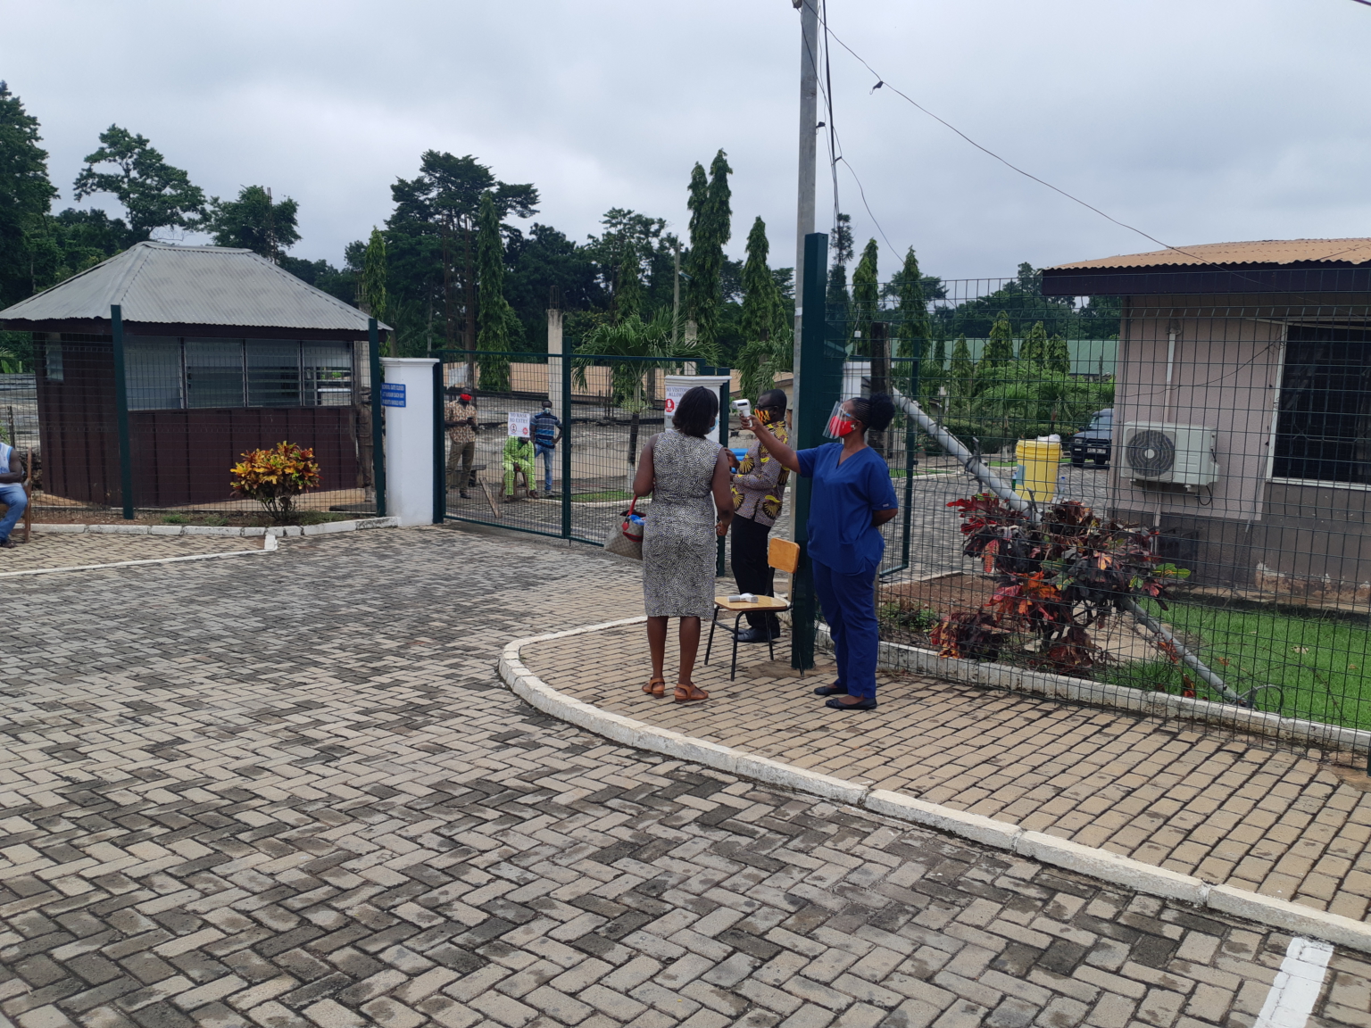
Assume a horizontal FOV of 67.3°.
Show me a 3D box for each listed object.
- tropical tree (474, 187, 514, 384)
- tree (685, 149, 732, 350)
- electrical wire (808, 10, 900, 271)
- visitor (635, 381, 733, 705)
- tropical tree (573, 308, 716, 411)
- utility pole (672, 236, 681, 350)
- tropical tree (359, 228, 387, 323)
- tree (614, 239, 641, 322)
[{"bbox_3d":[-8.284,-9.324,44.357,1.650,8.866,1.650,1,8,0],"label":"tropical tree"},{"bbox_3d":[1.020,-9.397,41.272,1.850,10.033,1.800,1,8,0],"label":"tree"},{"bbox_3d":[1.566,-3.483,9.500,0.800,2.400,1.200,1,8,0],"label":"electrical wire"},{"bbox_3d":[0.007,0.160,5.381,0.520,1.636,0.420,2,8,9],"label":"visitor"},{"bbox_3d":[-0.771,-2.121,19.253,2.650,3.406,2.500,1,8,0],"label":"tropical tree"},{"bbox_3d":[-0.416,-7.920,42.511,0.250,6.743,0.250,1,8,0],"label":"utility pole"},{"bbox_3d":[-13.538,-8.535,44.466,1.350,7.365,1.350,1,8,0],"label":"tropical tree"},{"bbox_3d":[-2.174,-7.218,39.530,1.250,6.476,1.250,1,8,0],"label":"tree"}]

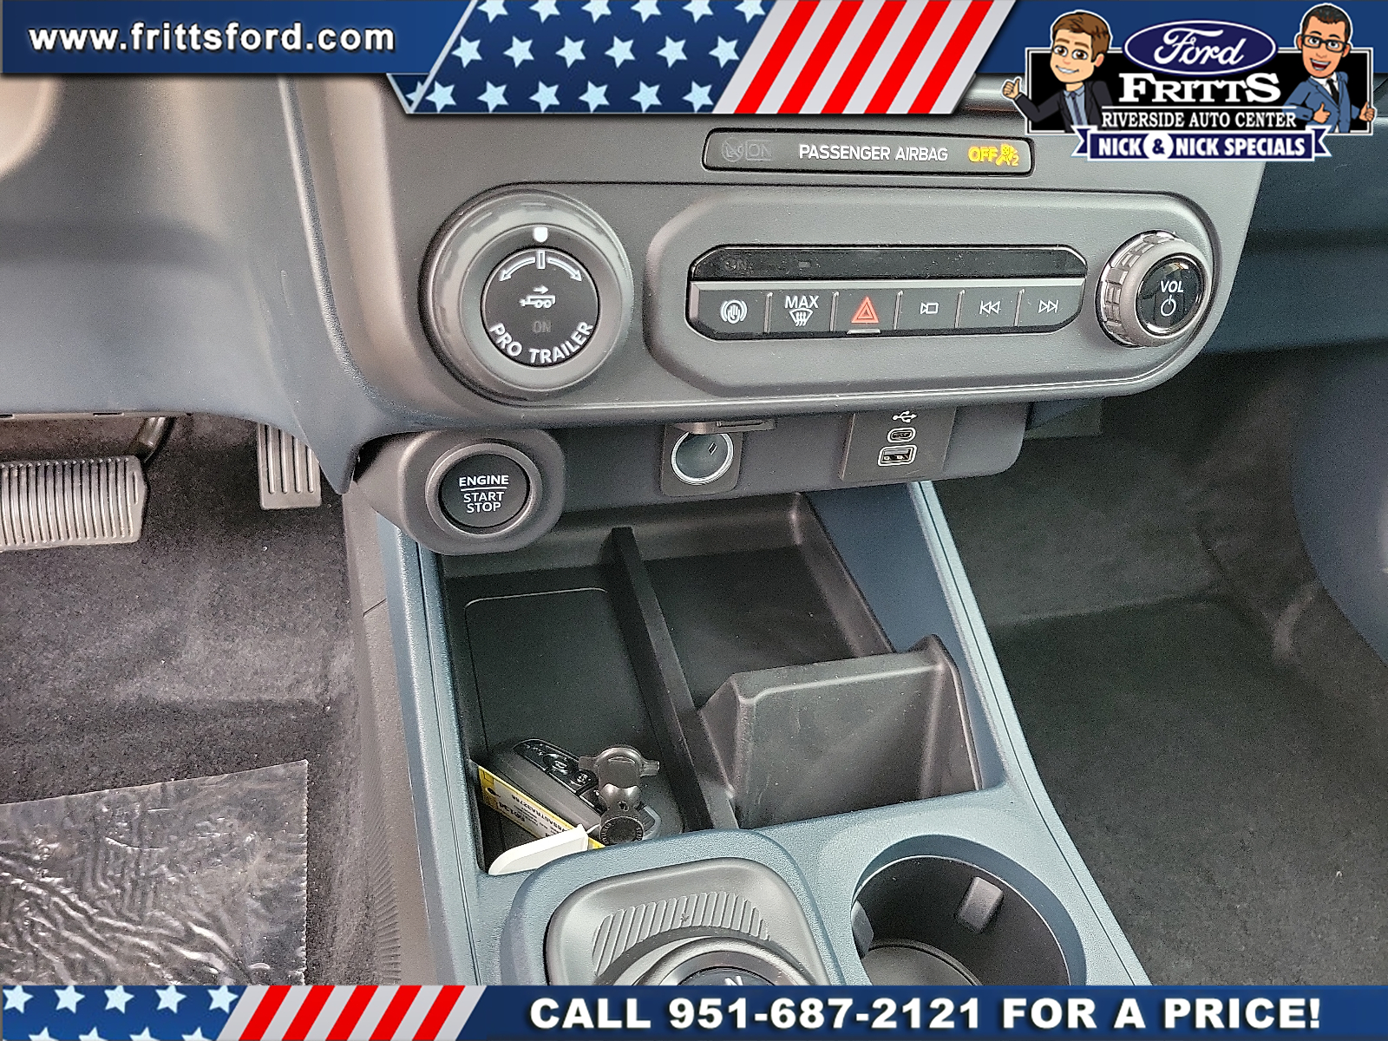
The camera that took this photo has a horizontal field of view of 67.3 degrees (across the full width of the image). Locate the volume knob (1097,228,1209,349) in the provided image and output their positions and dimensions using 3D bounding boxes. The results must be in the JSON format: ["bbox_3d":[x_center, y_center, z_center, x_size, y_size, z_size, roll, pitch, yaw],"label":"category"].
[{"bbox_3d":[0.188,-0.092,0.421,0.044,0.044,0.018,-5,20,-17],"label":"volume knob"}]

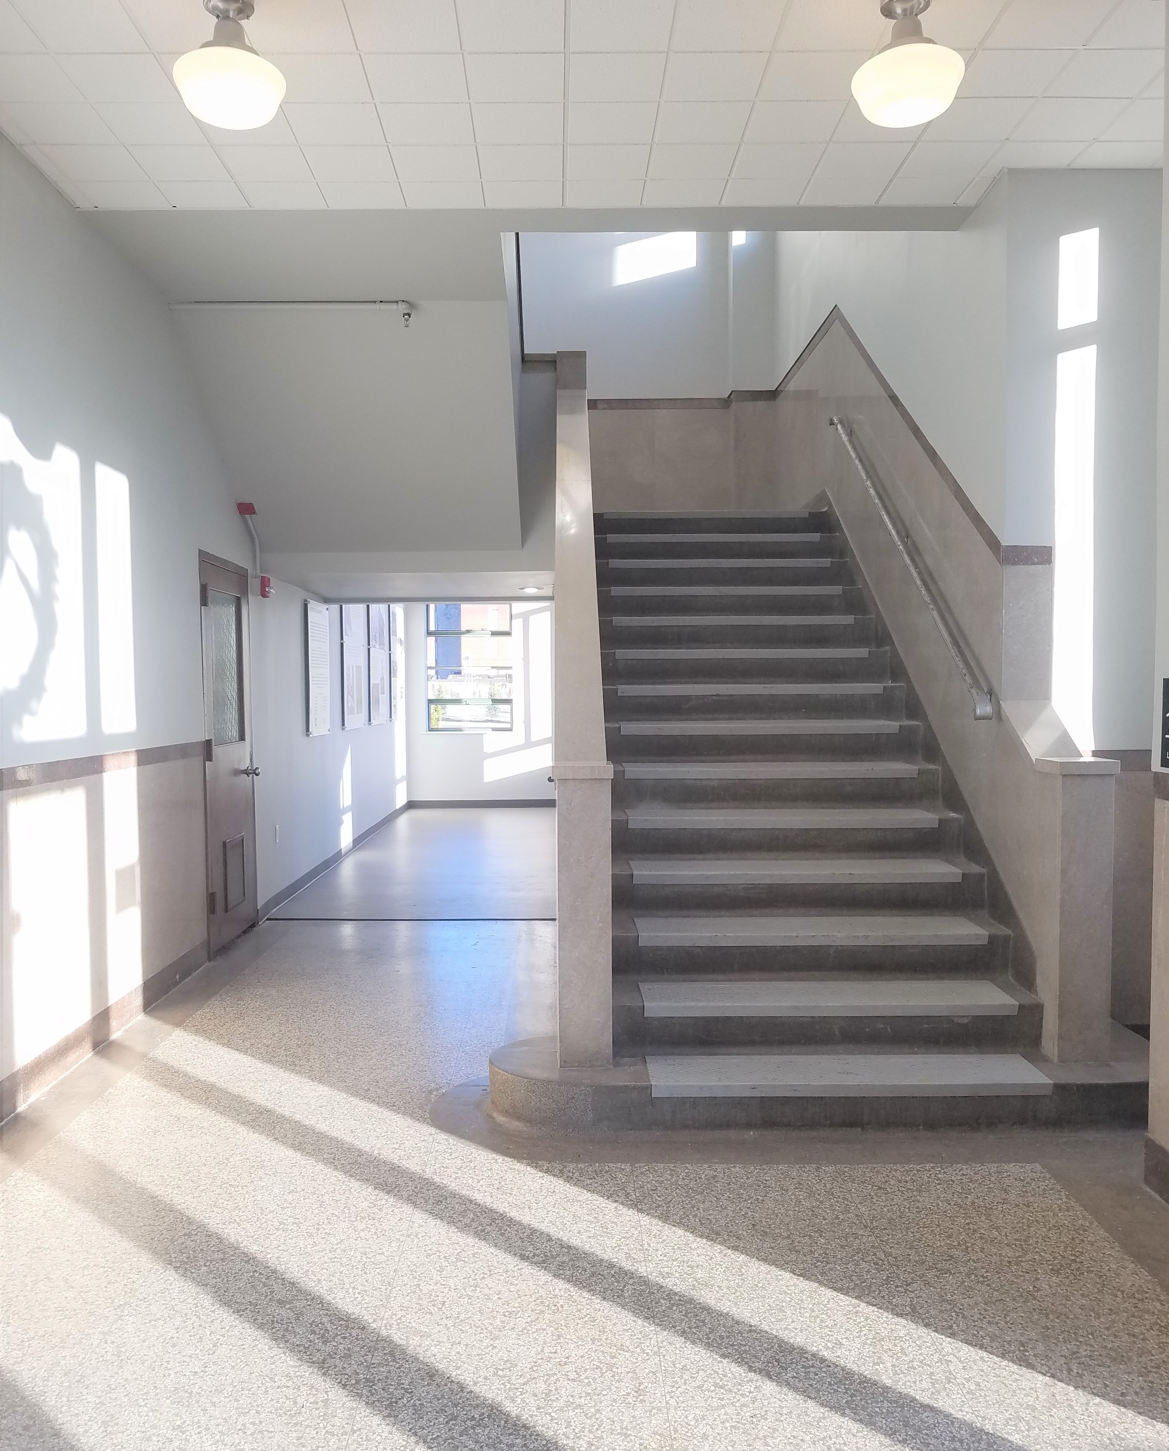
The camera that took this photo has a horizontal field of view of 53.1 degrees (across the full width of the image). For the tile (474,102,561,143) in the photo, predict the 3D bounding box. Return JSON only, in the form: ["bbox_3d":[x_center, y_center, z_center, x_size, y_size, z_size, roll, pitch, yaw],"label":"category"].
[{"bbox_3d":[-0.215,-2.009,3.889,0.302,0.020,0.300,-1,2,-1],"label":"tile"}]

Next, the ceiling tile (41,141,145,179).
[{"bbox_3d":[-1.746,-2.016,4.191,0.305,0.019,0.300,-1,2,-1],"label":"ceiling tile"}]

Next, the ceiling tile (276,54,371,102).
[{"bbox_3d":[-0.819,-1.987,3.580,0.302,0.020,0.300,-1,2,-1],"label":"ceiling tile"}]

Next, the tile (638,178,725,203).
[{"bbox_3d":[0.382,-2.052,4.501,0.302,0.020,0.266,-1,3,-1],"label":"tile"}]

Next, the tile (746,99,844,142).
[{"bbox_3d":[0.715,-2.060,3.981,0.305,0.020,0.305,-1,2,-1],"label":"tile"}]

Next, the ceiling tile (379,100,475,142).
[{"bbox_3d":[-0.522,-2.007,3.893,0.302,0.020,0.302,-1,3,-1],"label":"ceiling tile"}]

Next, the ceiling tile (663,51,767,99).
[{"bbox_3d":[0.405,-2.018,3.629,0.305,0.019,0.300,-1,2,-1],"label":"ceiling tile"}]

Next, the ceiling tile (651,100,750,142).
[{"bbox_3d":[0.403,-2.056,3.977,0.305,0.020,0.305,-1,2,-1],"label":"ceiling tile"}]

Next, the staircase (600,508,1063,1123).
[{"bbox_3d":[0.815,-0.012,5.516,1.499,2.521,3.681,-1,2,-1],"label":"staircase"}]

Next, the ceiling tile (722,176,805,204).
[{"bbox_3d":[0.692,-2.057,4.507,0.302,0.020,0.266,-1,3,-1],"label":"ceiling tile"}]

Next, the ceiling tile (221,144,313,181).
[{"bbox_3d":[-1.134,-2.022,4.199,0.305,0.019,0.300,-1,2,-1],"label":"ceiling tile"}]

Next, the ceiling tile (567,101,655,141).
[{"bbox_3d":[0.095,-2.025,3.919,0.305,0.019,0.300,-1,2,-1],"label":"ceiling tile"}]

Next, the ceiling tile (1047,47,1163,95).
[{"bbox_3d":[1.630,-2.030,3.643,0.305,0.019,0.300,-1,2,-1],"label":"ceiling tile"}]

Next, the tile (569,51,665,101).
[{"bbox_3d":[0.095,-2.000,3.601,0.302,0.020,0.302,-1,3,-1],"label":"tile"}]

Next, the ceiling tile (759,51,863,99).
[{"bbox_3d":[0.705,-2.011,3.612,0.302,0.020,0.302,-1,3,-1],"label":"ceiling tile"}]

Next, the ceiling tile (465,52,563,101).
[{"bbox_3d":[-0.208,-2.011,3.621,0.305,0.019,0.300,-1,2,-1],"label":"ceiling tile"}]

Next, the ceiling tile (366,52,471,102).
[{"bbox_3d":[-0.514,-1.992,3.586,0.302,0.020,0.300,-1,2,-1],"label":"ceiling tile"}]

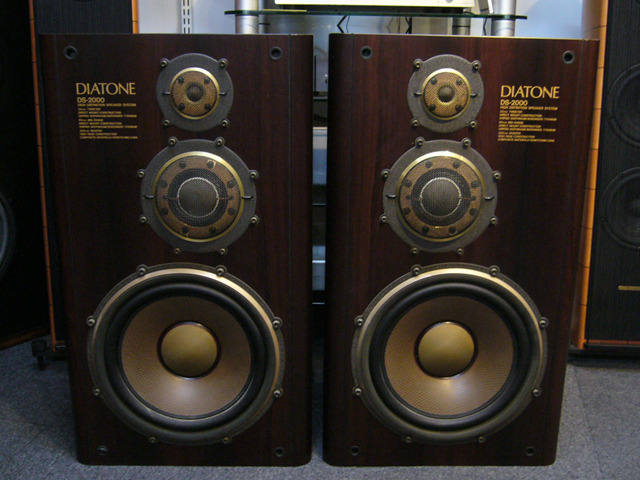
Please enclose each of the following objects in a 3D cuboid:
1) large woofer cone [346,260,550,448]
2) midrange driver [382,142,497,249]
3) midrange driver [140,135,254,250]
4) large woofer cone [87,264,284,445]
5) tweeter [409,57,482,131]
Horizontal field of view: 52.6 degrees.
[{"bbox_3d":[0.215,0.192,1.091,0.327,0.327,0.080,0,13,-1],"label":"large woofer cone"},{"bbox_3d":[0.188,-0.066,1.014,0.184,0.184,0.045,0,13,-1],"label":"midrange driver"},{"bbox_3d":[-0.189,-0.066,1.007,0.184,0.184,0.045,1,13,0],"label":"midrange driver"},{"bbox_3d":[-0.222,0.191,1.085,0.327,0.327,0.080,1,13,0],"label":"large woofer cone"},{"bbox_3d":[0.190,-0.220,0.978,0.118,0.118,0.035,0,13,-1],"label":"tweeter"}]

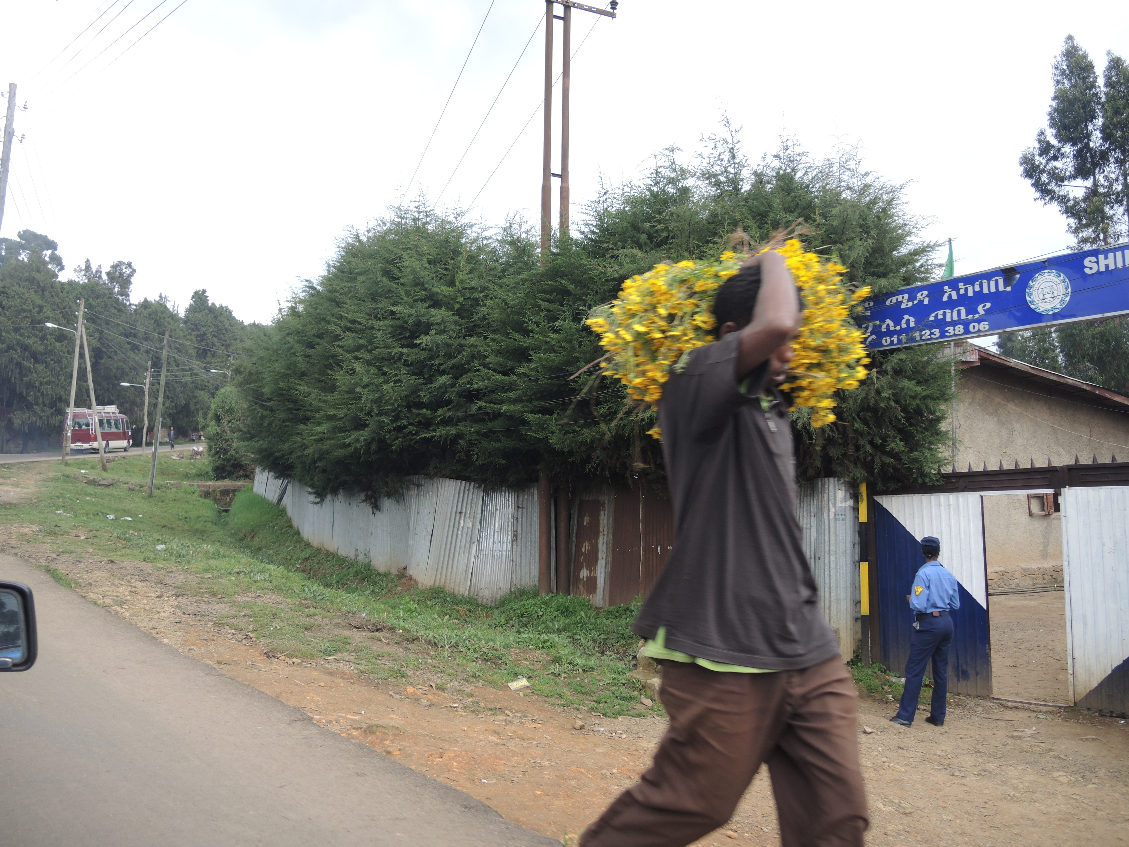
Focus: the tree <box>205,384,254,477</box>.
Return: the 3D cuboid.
[{"bbox_3d":[-17.853,0.445,48.775,2.700,4.995,2.700,3,-7,-20],"label":"tree"}]

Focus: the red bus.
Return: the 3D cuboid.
[{"bbox_3d":[-30.963,0.467,60.879,2.060,2.850,6.300,1,0,-6],"label":"red bus"}]

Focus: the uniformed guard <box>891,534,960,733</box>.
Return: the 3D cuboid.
[{"bbox_3d":[3.268,1.860,8.287,0.500,1.653,0.440,2,-7,-10],"label":"uniformed guard"}]

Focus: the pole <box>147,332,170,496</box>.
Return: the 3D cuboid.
[{"bbox_3d":[-18.657,-0.502,42.005,0.220,7.651,0.220,6,-8,-24],"label":"pole"}]

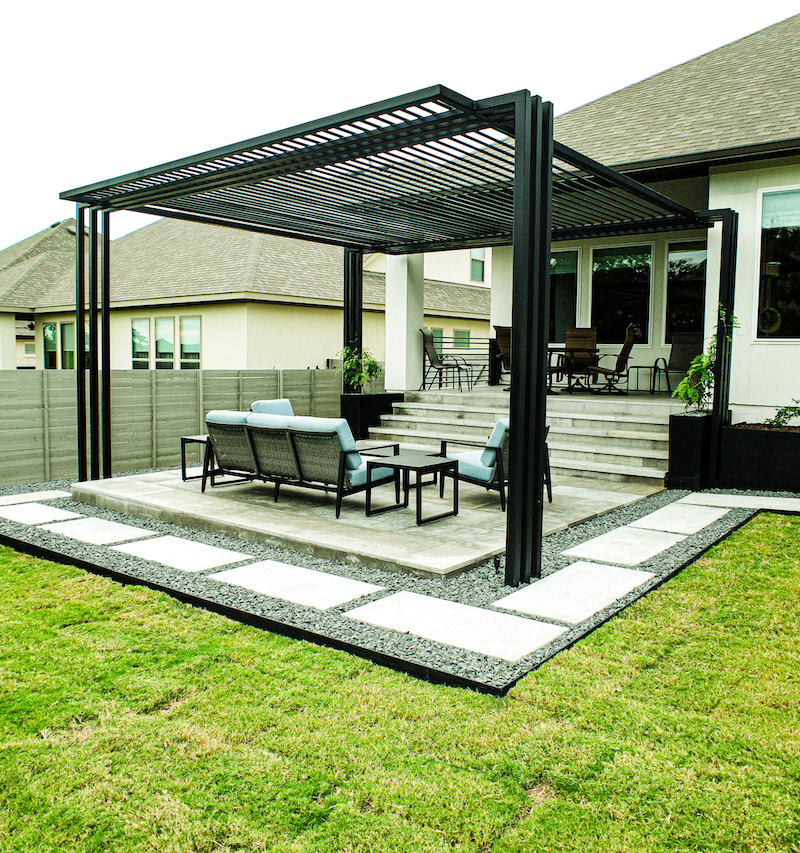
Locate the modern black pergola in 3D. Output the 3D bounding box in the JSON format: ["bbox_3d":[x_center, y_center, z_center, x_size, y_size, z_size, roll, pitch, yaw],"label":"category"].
[{"bbox_3d":[0.081,-0.850,8.738,5.864,3.370,5.638,5,6,39],"label":"modern black pergola"}]

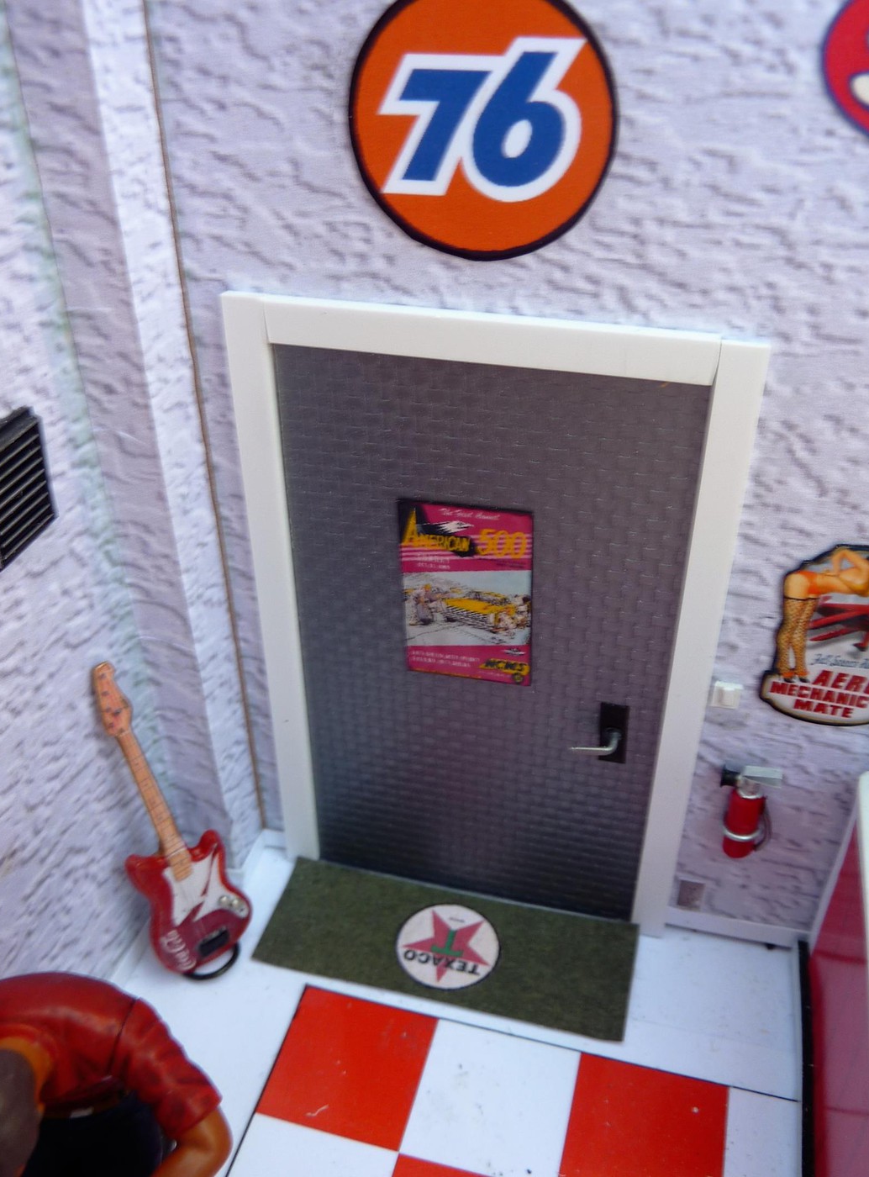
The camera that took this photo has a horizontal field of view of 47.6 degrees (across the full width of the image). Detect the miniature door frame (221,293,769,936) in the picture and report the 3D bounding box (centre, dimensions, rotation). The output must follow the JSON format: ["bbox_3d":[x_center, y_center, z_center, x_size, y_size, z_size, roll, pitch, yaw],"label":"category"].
[{"bbox_3d":[0.006,0.011,0.150,0.069,0.105,0.003,8,34,13],"label":"miniature door frame"}]

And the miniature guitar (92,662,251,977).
[{"bbox_3d":[-0.043,0.036,0.153,0.017,0.059,0.004,-25,29,-26],"label":"miniature guitar"}]

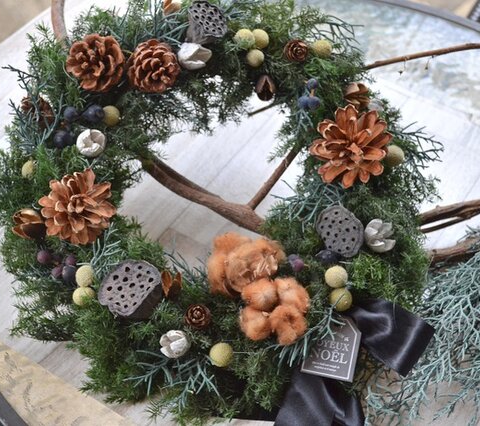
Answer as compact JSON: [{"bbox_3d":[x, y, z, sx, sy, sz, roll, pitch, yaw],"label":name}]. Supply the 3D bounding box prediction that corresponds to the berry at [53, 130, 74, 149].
[{"bbox_3d":[-0.135,-0.056,0.735,0.016,0.015,0.016,3,47,-3],"label":"berry"}]

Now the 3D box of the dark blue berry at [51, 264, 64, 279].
[{"bbox_3d":[-0.138,0.044,0.727,0.011,0.011,0.011,0,48,-11],"label":"dark blue berry"}]

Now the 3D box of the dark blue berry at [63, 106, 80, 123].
[{"bbox_3d":[-0.132,-0.077,0.750,0.014,0.013,0.014,3,47,-3],"label":"dark blue berry"}]

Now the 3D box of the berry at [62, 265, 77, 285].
[{"bbox_3d":[-0.128,0.046,0.721,0.011,0.014,0.011,0,48,-11],"label":"berry"}]

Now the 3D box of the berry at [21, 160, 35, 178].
[{"bbox_3d":[-0.166,-0.034,0.749,0.013,0.014,0.013,1,52,-1],"label":"berry"}]

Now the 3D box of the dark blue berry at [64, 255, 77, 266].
[{"bbox_3d":[-0.130,0.036,0.736,0.010,0.010,0.010,0,48,-11],"label":"dark blue berry"}]

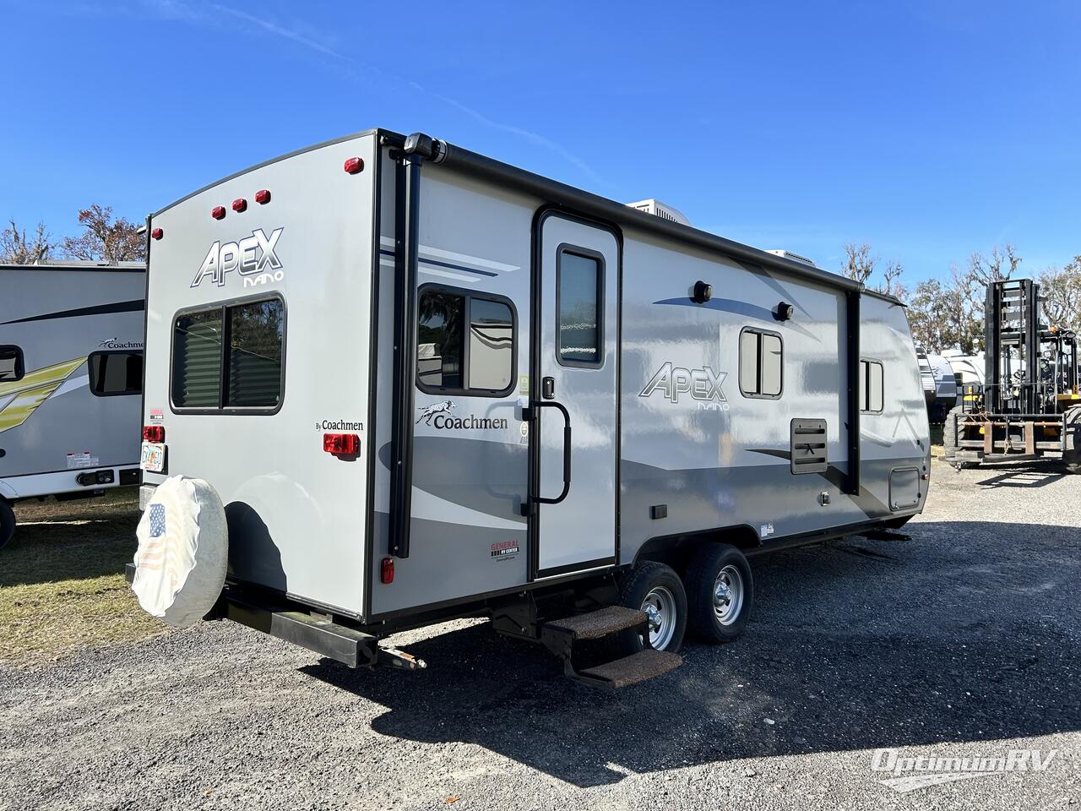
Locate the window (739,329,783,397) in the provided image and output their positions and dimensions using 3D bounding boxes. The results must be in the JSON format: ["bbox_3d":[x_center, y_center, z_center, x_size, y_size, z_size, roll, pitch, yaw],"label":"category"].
[{"bbox_3d":[1.530,-0.287,5.627,0.040,0.487,0.639,0,-2,43],"label":"window"}]

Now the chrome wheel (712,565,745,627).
[{"bbox_3d":[1.221,1.265,5.452,0.130,0.390,0.390,0,-2,43],"label":"chrome wheel"}]

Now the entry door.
[{"bbox_3d":[0.193,-0.063,4.197,0.050,1.809,0.663,0,-2,43],"label":"entry door"}]

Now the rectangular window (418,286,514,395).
[{"bbox_3d":[-0.319,-0.281,3.647,0.040,0.484,0.619,0,-2,43],"label":"rectangular window"}]

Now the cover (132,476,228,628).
[{"bbox_3d":[-1.640,0.662,3.707,0.680,0.680,0.220,0,-7,43],"label":"cover"}]

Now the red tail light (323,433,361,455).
[{"bbox_3d":[-0.830,0.157,3.355,0.215,0.075,0.045,0,-2,43],"label":"red tail light"}]

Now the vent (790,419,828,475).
[{"bbox_3d":[2.047,0.311,6.177,0.040,0.421,0.614,0,-2,43],"label":"vent"}]

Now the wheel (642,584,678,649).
[{"bbox_3d":[0.664,1.270,4.856,0.130,0.390,0.390,0,-2,43],"label":"wheel"}]

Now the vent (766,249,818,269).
[{"bbox_3d":[2.186,-1.188,7.545,0.500,0.320,0.660,0,-2,43],"label":"vent"}]

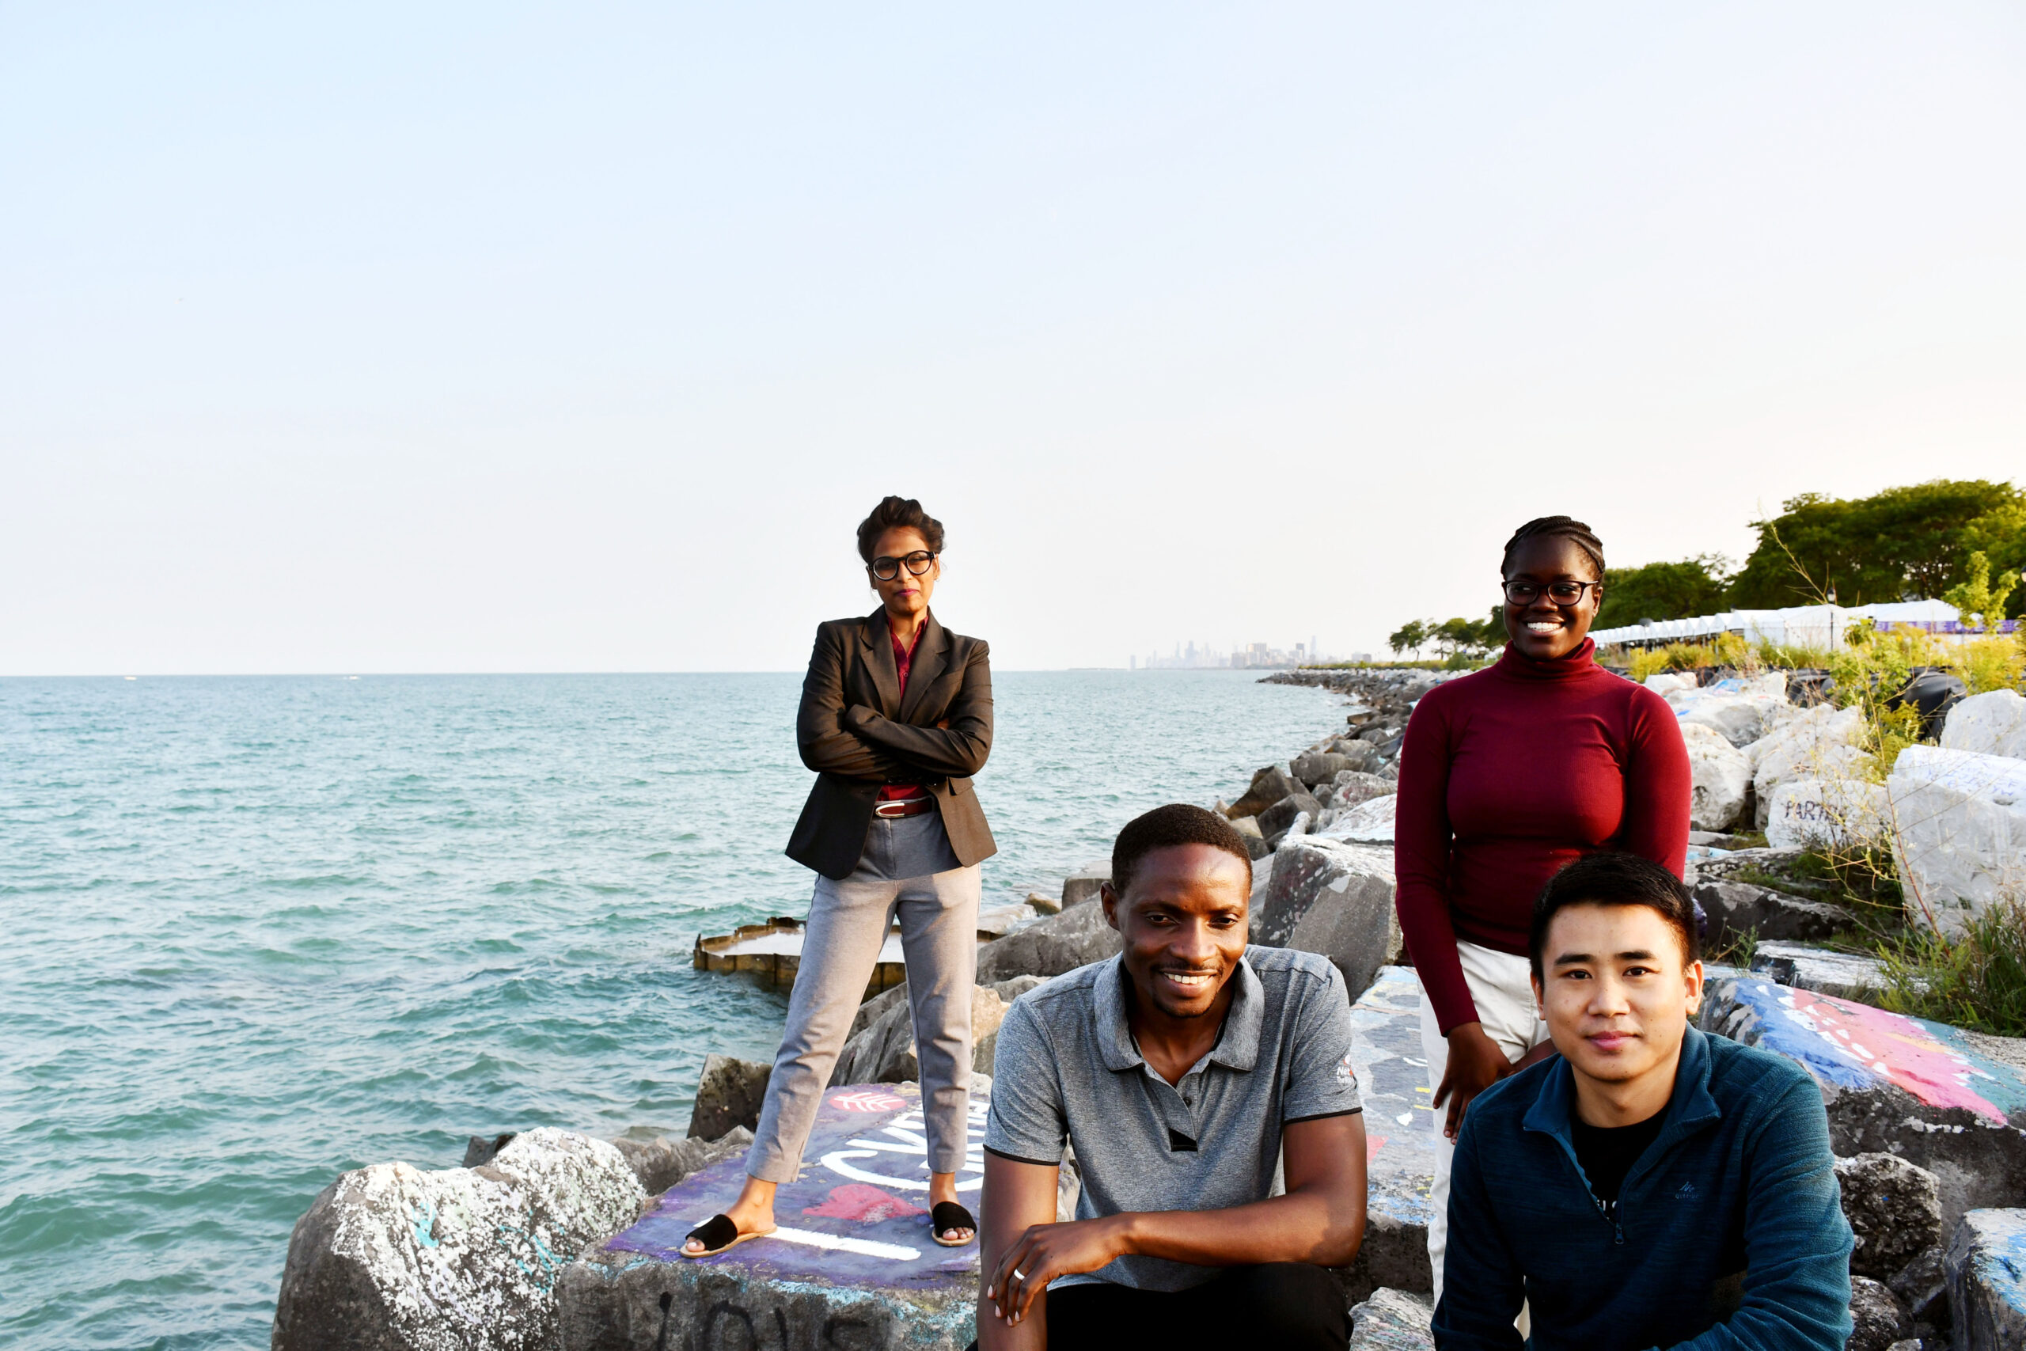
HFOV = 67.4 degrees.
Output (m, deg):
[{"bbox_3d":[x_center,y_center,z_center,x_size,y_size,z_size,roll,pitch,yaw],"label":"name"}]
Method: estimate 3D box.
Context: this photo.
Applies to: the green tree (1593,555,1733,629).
[{"bbox_3d":[63.835,-7.260,150.000,14.000,9.500,12.000,0,0,0],"label":"green tree"}]

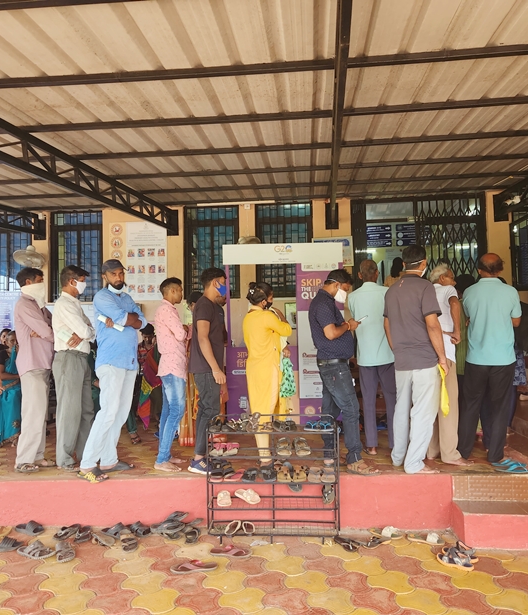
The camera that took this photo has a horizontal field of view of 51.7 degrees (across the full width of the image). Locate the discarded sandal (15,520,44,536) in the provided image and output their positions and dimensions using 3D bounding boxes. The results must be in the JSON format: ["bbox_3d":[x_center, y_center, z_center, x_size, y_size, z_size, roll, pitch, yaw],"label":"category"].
[{"bbox_3d":[-1.749,1.639,4.069,0.255,0.085,0.100,-3,-4,26],"label":"discarded sandal"}]

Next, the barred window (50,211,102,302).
[{"bbox_3d":[-2.975,-0.812,8.676,0.889,1.456,0.120,-1,-3,7],"label":"barred window"}]

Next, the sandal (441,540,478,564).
[{"bbox_3d":[1.229,1.524,3.422,0.225,0.100,0.090,-5,-5,45],"label":"sandal"}]

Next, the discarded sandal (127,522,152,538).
[{"bbox_3d":[-0.931,1.617,4.016,0.250,0.085,0.100,-4,-4,36],"label":"discarded sandal"}]

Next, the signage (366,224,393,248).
[{"bbox_3d":[2.192,-1.342,10.327,0.502,0.430,0.030,-1,-3,7],"label":"signage"}]

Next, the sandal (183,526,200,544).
[{"bbox_3d":[-0.514,1.566,3.835,0.100,0.090,0.250,0,-3,-15],"label":"sandal"}]

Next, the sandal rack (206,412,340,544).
[{"bbox_3d":[0.073,1.163,3.819,0.911,0.875,0.290,-1,-3,4],"label":"sandal rack"}]

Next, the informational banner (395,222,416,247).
[{"bbox_3d":[2.776,-1.345,10.137,0.631,0.422,0.030,-2,-4,4],"label":"informational banner"}]

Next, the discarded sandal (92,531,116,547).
[{"bbox_3d":[-1.115,1.616,3.802,0.250,0.070,0.095,4,0,40],"label":"discarded sandal"}]

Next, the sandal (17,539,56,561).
[{"bbox_3d":[-1.465,1.549,3.508,0.250,0.085,0.100,-1,-3,5],"label":"sandal"}]

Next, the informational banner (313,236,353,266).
[{"bbox_3d":[1.028,-0.820,8.075,0.595,0.425,0.030,-1,-3,7],"label":"informational banner"}]

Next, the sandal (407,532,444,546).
[{"bbox_3d":[1.104,1.556,3.729,0.260,0.080,0.095,-3,-4,25],"label":"sandal"}]

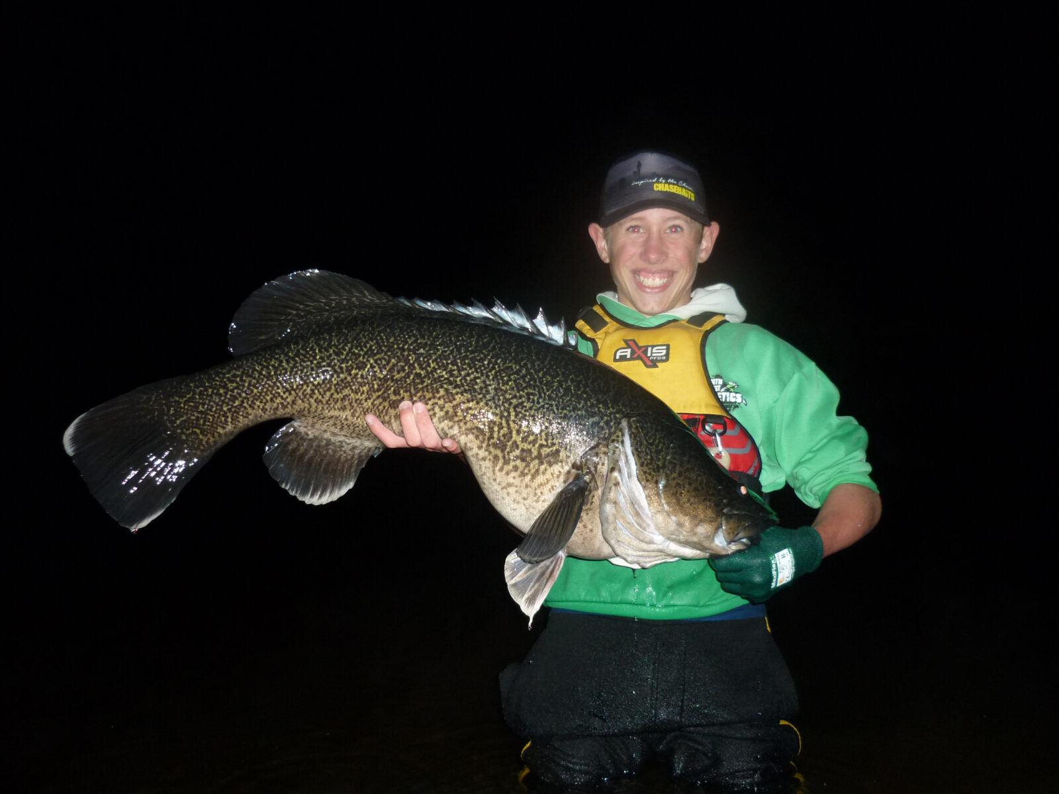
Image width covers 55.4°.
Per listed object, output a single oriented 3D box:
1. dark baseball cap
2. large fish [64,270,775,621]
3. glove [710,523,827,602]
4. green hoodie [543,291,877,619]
[{"bbox_3d":[0.192,-0.319,1.555,0.168,0.128,0.250,0,4,7],"label":"dark baseball cap"},{"bbox_3d":[-0.100,0.064,1.220,0.850,0.360,0.220,14,-1,-11],"label":"large fish"},{"bbox_3d":[0.314,0.219,1.330,0.148,0.095,0.095,-2,4,-25],"label":"glove"},{"bbox_3d":[0.235,0.075,1.560,0.560,0.490,0.350,0,4,6],"label":"green hoodie"}]

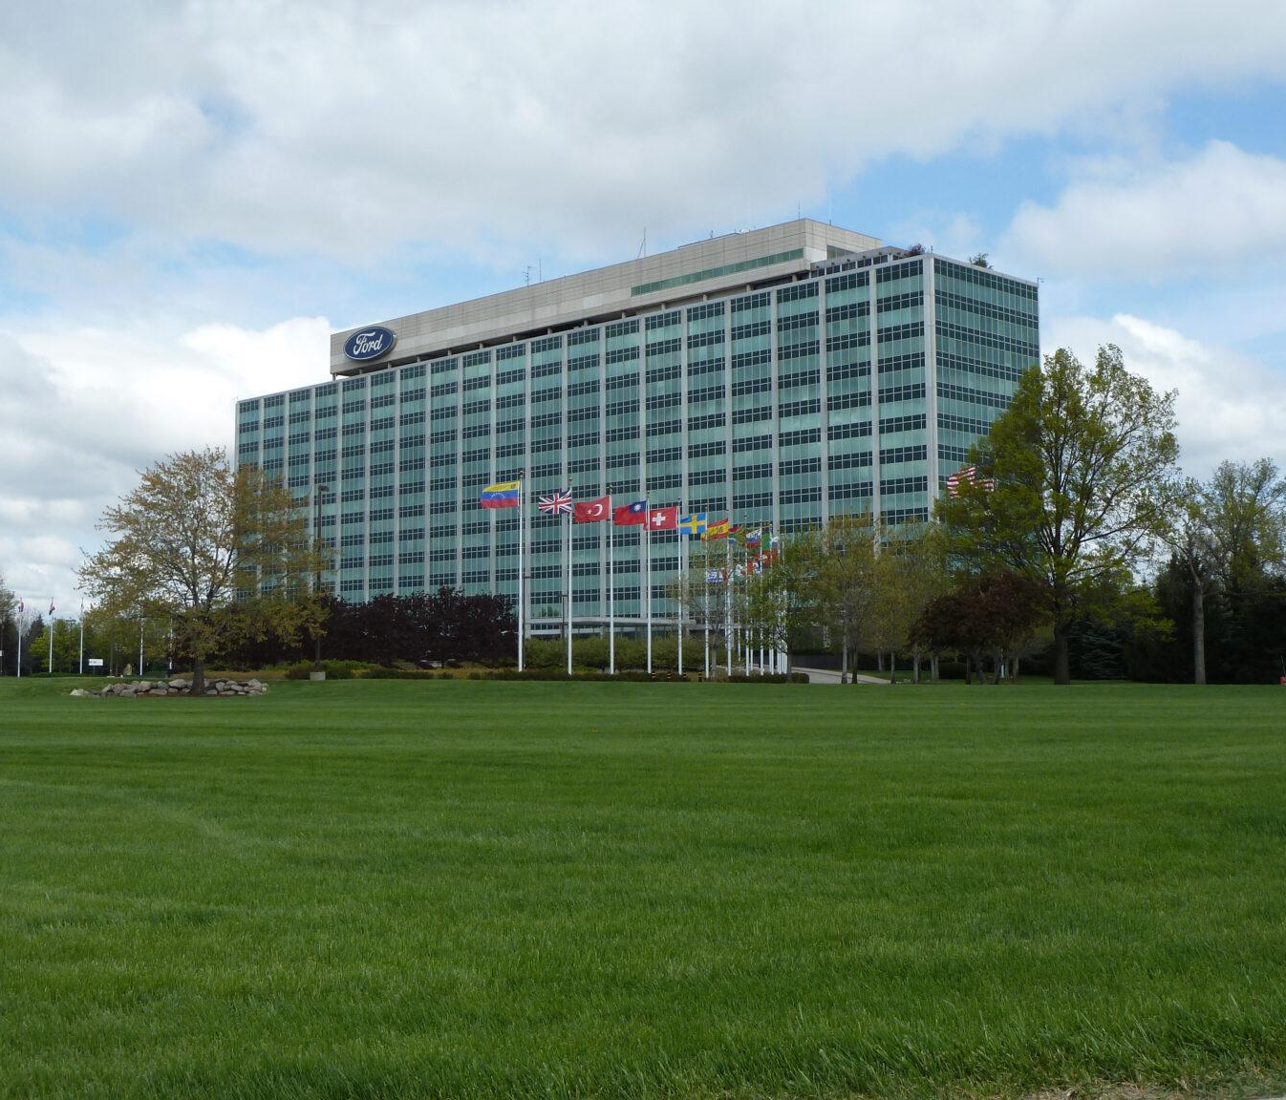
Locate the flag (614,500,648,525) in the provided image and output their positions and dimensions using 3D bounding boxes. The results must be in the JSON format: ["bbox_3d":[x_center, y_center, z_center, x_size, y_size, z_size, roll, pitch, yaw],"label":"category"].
[{"bbox_3d":[-0.807,-2.499,113.730,2.350,1.650,0.350,0,-4,-6],"label":"flag"}]

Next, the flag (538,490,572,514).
[{"bbox_3d":[-5.487,-2.976,106.080,2.250,1.600,0.350,0,-4,-6],"label":"flag"}]

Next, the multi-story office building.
[{"bbox_3d":[-12.035,-11.061,278.257,24.800,61.500,163.600,4,-6,-45],"label":"multi-story office building"}]

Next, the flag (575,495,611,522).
[{"bbox_3d":[-3.286,-2.726,110.466,2.350,1.750,0.350,0,-4,-6],"label":"flag"}]

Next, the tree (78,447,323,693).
[{"bbox_3d":[-16.941,0.769,65.000,9.400,9.400,9.400,0,-4,0],"label":"tree"}]

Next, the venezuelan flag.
[{"bbox_3d":[-8.586,-3.310,102.000,2.350,1.700,0.350,0,-4,-6],"label":"venezuelan flag"}]

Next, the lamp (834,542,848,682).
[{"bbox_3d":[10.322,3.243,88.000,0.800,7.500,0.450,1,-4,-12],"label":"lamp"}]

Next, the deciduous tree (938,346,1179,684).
[{"bbox_3d":[20.832,-1.753,85.000,12.200,17.000,12.200,0,-4,0],"label":"deciduous tree"}]

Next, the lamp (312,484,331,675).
[{"bbox_3d":[-16.689,1.606,88.000,1.000,10.000,0.600,3,-5,-37],"label":"lamp"}]

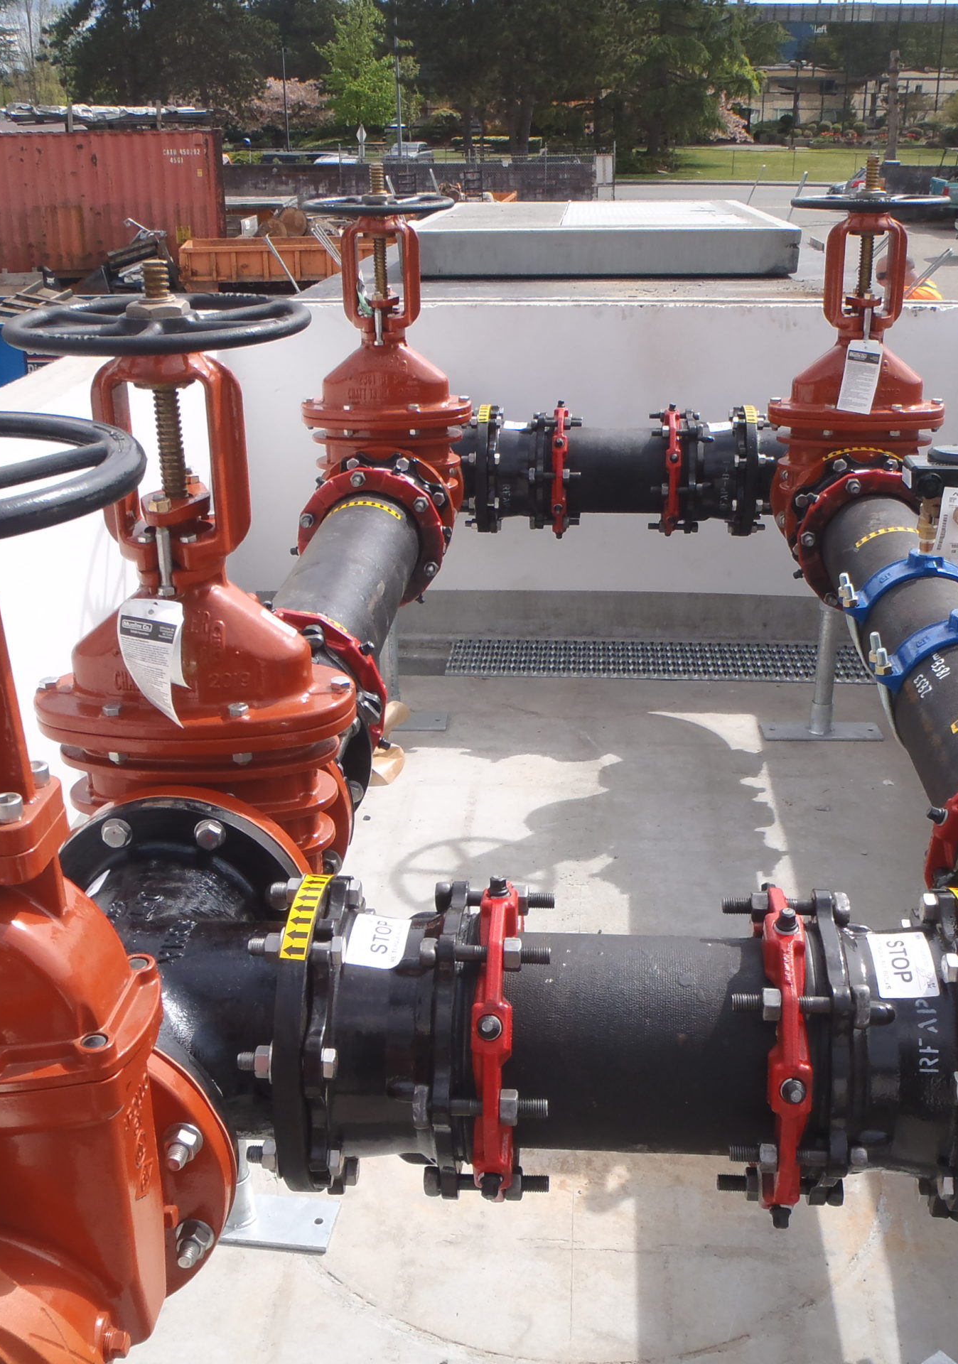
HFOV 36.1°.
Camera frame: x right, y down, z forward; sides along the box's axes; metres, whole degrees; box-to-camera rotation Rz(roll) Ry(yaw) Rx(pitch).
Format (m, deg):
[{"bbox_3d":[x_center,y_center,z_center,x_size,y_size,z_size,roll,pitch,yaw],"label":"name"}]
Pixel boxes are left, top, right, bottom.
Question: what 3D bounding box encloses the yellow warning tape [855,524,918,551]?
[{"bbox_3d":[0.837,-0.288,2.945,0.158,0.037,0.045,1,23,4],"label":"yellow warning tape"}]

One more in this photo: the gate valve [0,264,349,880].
[{"bbox_3d":[-0.367,-0.041,1.869,0.415,0.960,0.375,1,23,4],"label":"gate valve"}]

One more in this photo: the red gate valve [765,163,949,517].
[{"bbox_3d":[0.904,-0.721,3.494,0.415,0.980,0.360,1,22,5],"label":"red gate valve"}]

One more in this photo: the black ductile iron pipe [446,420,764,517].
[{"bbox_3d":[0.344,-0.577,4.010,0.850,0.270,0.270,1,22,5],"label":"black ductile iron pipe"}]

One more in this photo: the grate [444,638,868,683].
[{"bbox_3d":[0.532,-0.049,4.299,1.250,0.040,0.300,1,22,5],"label":"grate"}]

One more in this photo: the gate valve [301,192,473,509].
[{"bbox_3d":[-0.230,-0.749,3.590,0.410,0.970,0.360,1,22,5],"label":"gate valve"}]

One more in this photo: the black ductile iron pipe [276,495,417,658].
[{"bbox_3d":[-0.282,-0.139,2.886,0.232,0.232,0.950,1,23,4],"label":"black ductile iron pipe"}]

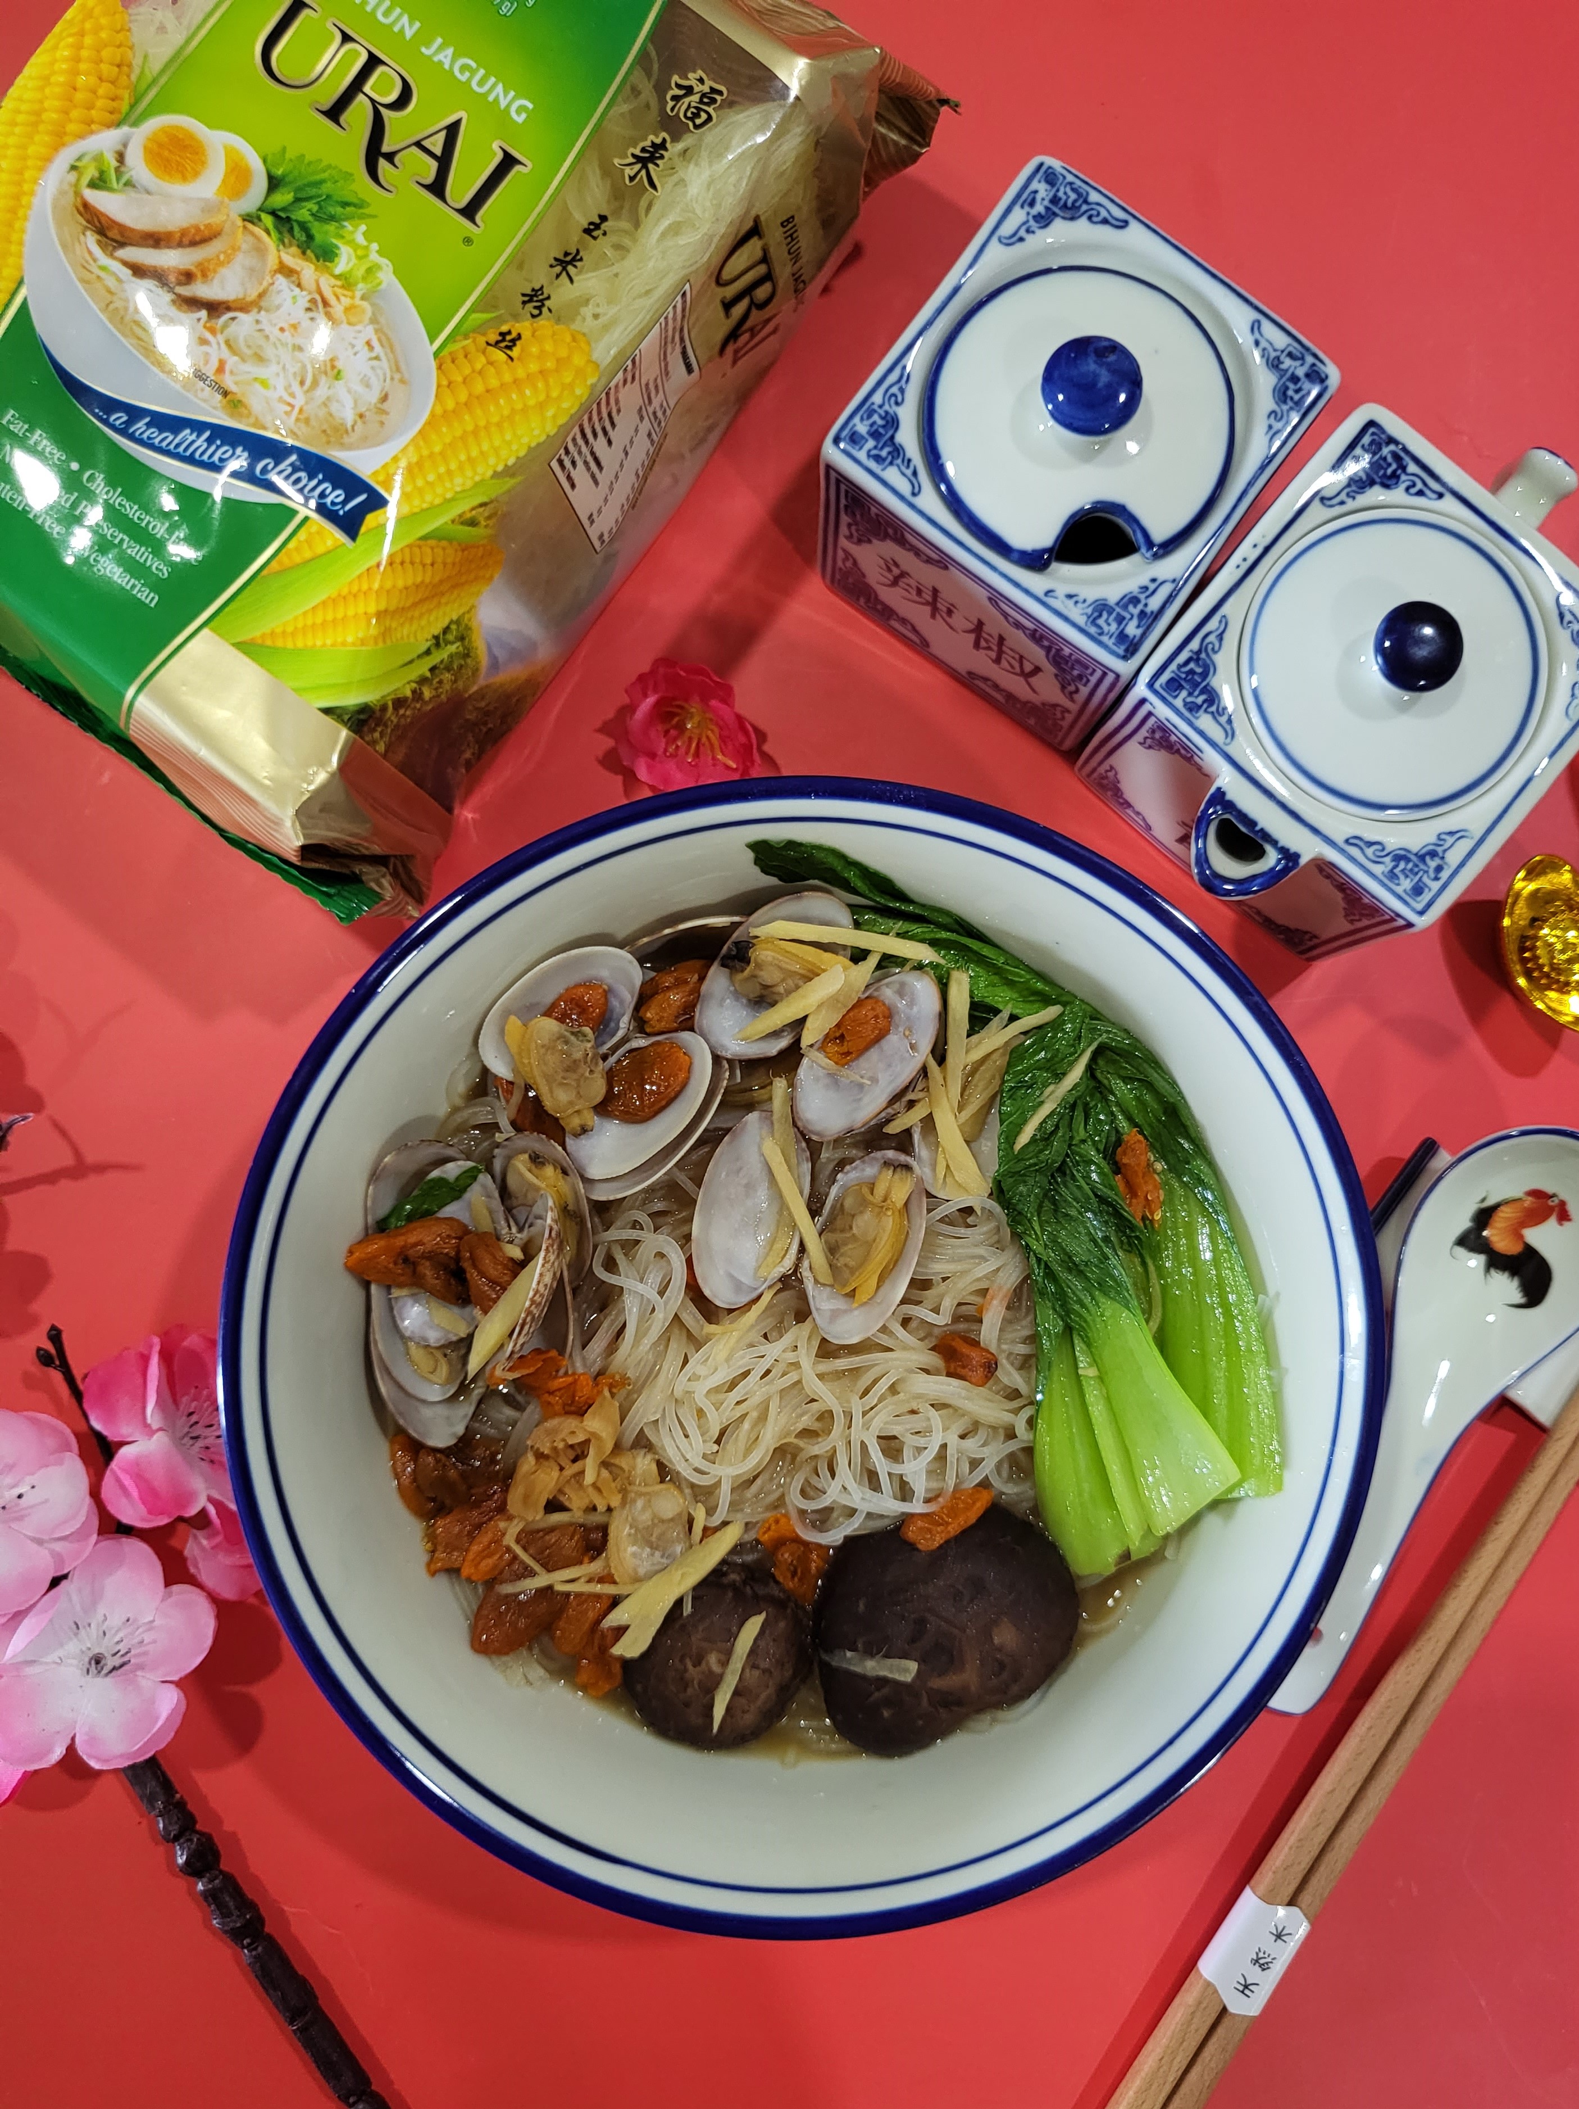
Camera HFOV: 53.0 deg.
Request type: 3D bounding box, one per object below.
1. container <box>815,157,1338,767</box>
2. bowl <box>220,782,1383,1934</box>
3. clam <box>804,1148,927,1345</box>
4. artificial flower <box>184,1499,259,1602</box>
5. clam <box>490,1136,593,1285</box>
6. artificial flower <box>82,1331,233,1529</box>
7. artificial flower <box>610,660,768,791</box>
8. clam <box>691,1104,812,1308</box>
[{"bbox_3d":[0.051,-0.110,0.299,0.066,0.090,0.063,36,90,1],"label":"container"},{"bbox_3d":[0.003,0.053,0.308,0.201,0.070,0.201,0,89,1],"label":"bowl"},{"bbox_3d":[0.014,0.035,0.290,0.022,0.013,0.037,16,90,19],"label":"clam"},{"bbox_3d":[-0.114,0.102,0.324,0.027,0.019,0.026,0,100,-15],"label":"artificial flower"},{"bbox_3d":[-0.045,0.029,0.290,0.020,0.014,0.031,-16,89,21],"label":"clam"},{"bbox_3d":[-0.120,0.075,0.315,0.038,0.019,0.038,0,84,-13],"label":"artificial flower"},{"bbox_3d":[-0.021,-0.069,0.333,0.030,0.018,0.030,0,95,1],"label":"artificial flower"},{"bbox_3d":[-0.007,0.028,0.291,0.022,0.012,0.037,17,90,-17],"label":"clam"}]

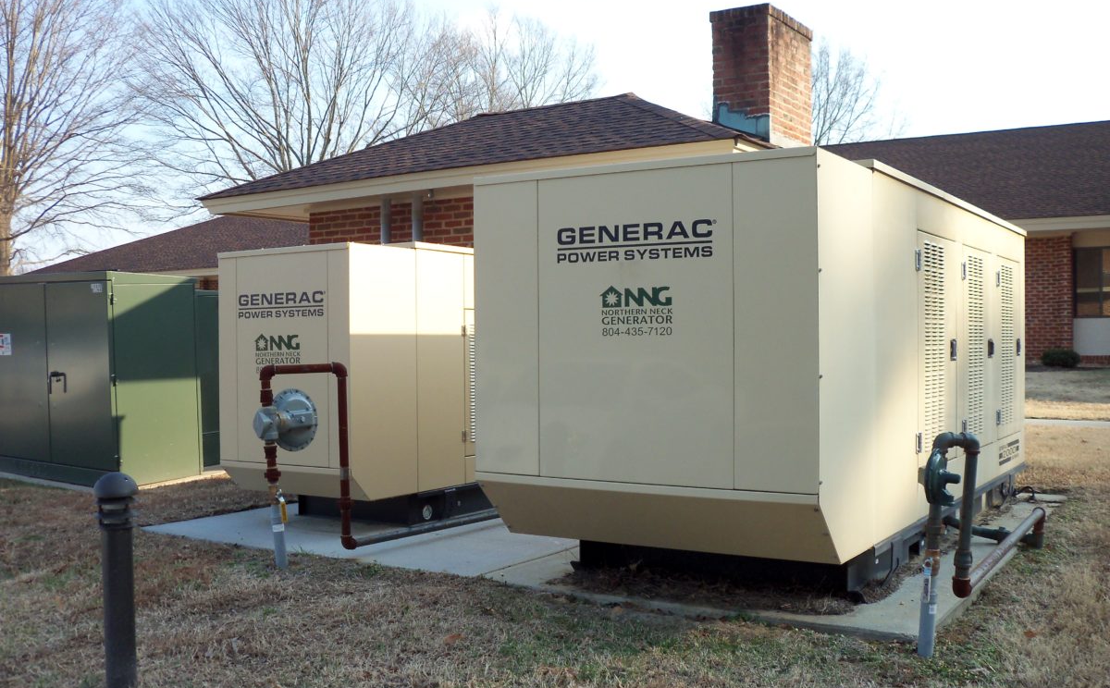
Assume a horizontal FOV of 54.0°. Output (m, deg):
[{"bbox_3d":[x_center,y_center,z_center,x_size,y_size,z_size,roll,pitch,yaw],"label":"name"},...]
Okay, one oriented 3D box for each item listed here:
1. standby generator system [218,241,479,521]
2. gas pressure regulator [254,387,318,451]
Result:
[{"bbox_3d":[-0.879,0.231,7.450,1.070,1.681,2.650,0,0,32],"label":"standby generator system"},{"bbox_3d":[-1.377,0.385,5.560,0.260,0.320,0.370,0,0,43],"label":"gas pressure regulator"}]

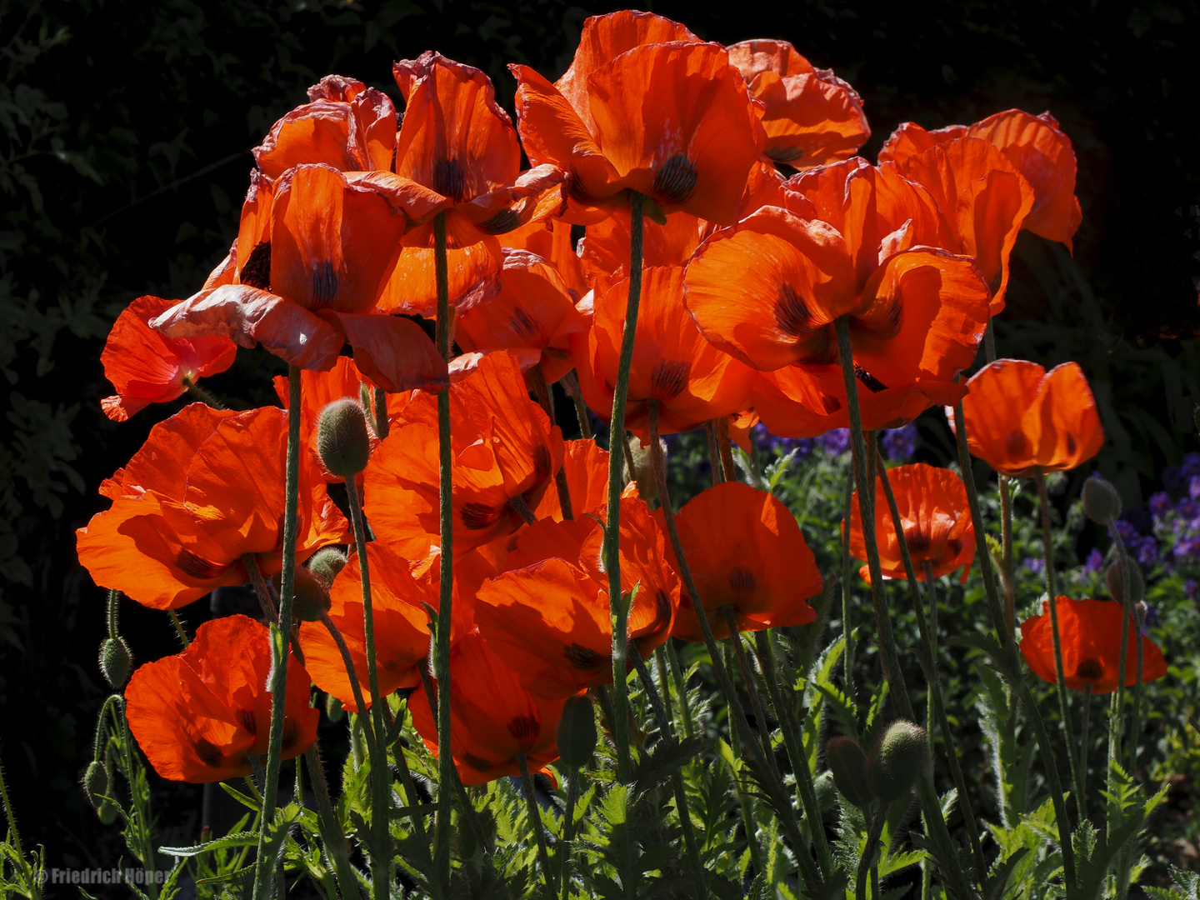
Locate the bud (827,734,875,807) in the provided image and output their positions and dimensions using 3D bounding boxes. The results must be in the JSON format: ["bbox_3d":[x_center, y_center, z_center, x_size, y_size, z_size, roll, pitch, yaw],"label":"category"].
[{"bbox_3d":[0.130,0.167,2.380,0.021,0.038,0.021,-22,0,0],"label":"bud"}]

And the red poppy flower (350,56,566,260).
[{"bbox_3d":[-0.074,-0.156,2.410,0.114,0.106,0.112,0,0,0],"label":"red poppy flower"}]

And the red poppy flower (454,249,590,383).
[{"bbox_3d":[-0.045,-0.075,2.560,0.088,0.078,0.088,-8,-11,-37],"label":"red poppy flower"}]

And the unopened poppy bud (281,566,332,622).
[{"bbox_3d":[-0.159,0.079,2.480,0.025,0.034,0.025,-42,-12,0],"label":"unopened poppy bud"}]

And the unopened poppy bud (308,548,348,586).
[{"bbox_3d":[-0.151,0.069,2.560,0.022,0.032,0.022,-7,0,0],"label":"unopened poppy bud"}]

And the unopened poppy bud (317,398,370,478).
[{"bbox_3d":[-0.136,-0.006,2.430,0.026,0.042,0.026,-3,1,0],"label":"unopened poppy bud"}]

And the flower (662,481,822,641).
[{"bbox_3d":[0.080,0.066,2.700,0.105,0.080,0.098,-5,-20,0],"label":"flower"}]

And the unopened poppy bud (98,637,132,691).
[{"bbox_3d":[-0.265,0.117,2.500,0.019,0.029,0.019,0,0,0],"label":"unopened poppy bud"}]

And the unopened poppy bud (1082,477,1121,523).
[{"bbox_3d":[0.318,0.032,2.900,0.025,0.031,0.025,-15,0,0],"label":"unopened poppy bud"}]

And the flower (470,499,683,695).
[{"bbox_3d":[-0.013,0.081,2.480,0.110,0.104,0.106,-11,-9,-2],"label":"flower"}]

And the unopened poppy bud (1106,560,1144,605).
[{"bbox_3d":[0.339,0.085,2.950,0.025,0.030,0.025,-9,0,0],"label":"unopened poppy bud"}]

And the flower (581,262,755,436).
[{"bbox_3d":[0.036,-0.054,2.520,0.100,0.085,0.098,0,-18,0],"label":"flower"}]

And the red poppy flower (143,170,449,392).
[{"bbox_3d":[-0.156,-0.089,2.370,0.152,0.117,0.138,0,0,-11],"label":"red poppy flower"}]

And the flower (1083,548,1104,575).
[{"bbox_3d":[0.410,0.092,3.800,0.018,0.023,0.016,0,3,0],"label":"flower"}]

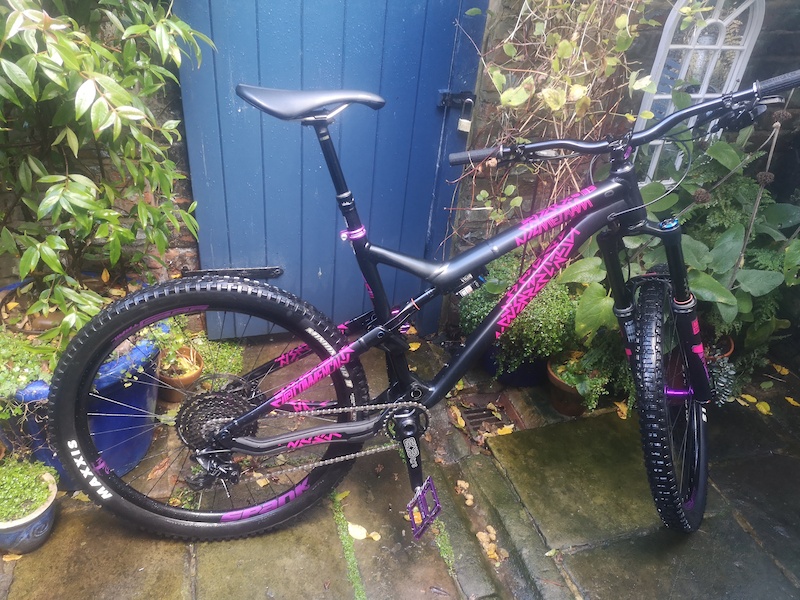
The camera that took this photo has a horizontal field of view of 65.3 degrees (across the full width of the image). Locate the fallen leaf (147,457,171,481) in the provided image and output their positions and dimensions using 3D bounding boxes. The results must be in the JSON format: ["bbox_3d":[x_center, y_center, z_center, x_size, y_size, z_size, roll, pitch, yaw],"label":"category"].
[{"bbox_3d":[-0.672,0.472,1.737,0.028,0.015,0.085,19,37,17],"label":"fallen leaf"}]

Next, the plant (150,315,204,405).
[{"bbox_3d":[-0.686,0.175,1.911,0.165,0.290,0.160,-9,38,-20],"label":"plant"}]

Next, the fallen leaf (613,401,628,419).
[{"bbox_3d":[0.749,0.368,2.104,0.041,0.018,0.090,7,36,1],"label":"fallen leaf"}]

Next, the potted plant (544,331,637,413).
[{"bbox_3d":[0.628,0.238,2.075,0.290,0.240,0.280,20,38,18],"label":"potted plant"}]

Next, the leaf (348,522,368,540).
[{"bbox_3d":[-0.113,0.609,1.640,0.059,0.008,0.041,12,36,8],"label":"leaf"}]

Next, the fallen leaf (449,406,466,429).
[{"bbox_3d":[0.182,0.376,2.003,0.040,0.018,0.096,-9,38,-20],"label":"fallen leaf"}]

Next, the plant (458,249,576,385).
[{"bbox_3d":[0.396,0.078,2.105,0.390,0.420,0.380,14,36,11],"label":"plant"}]

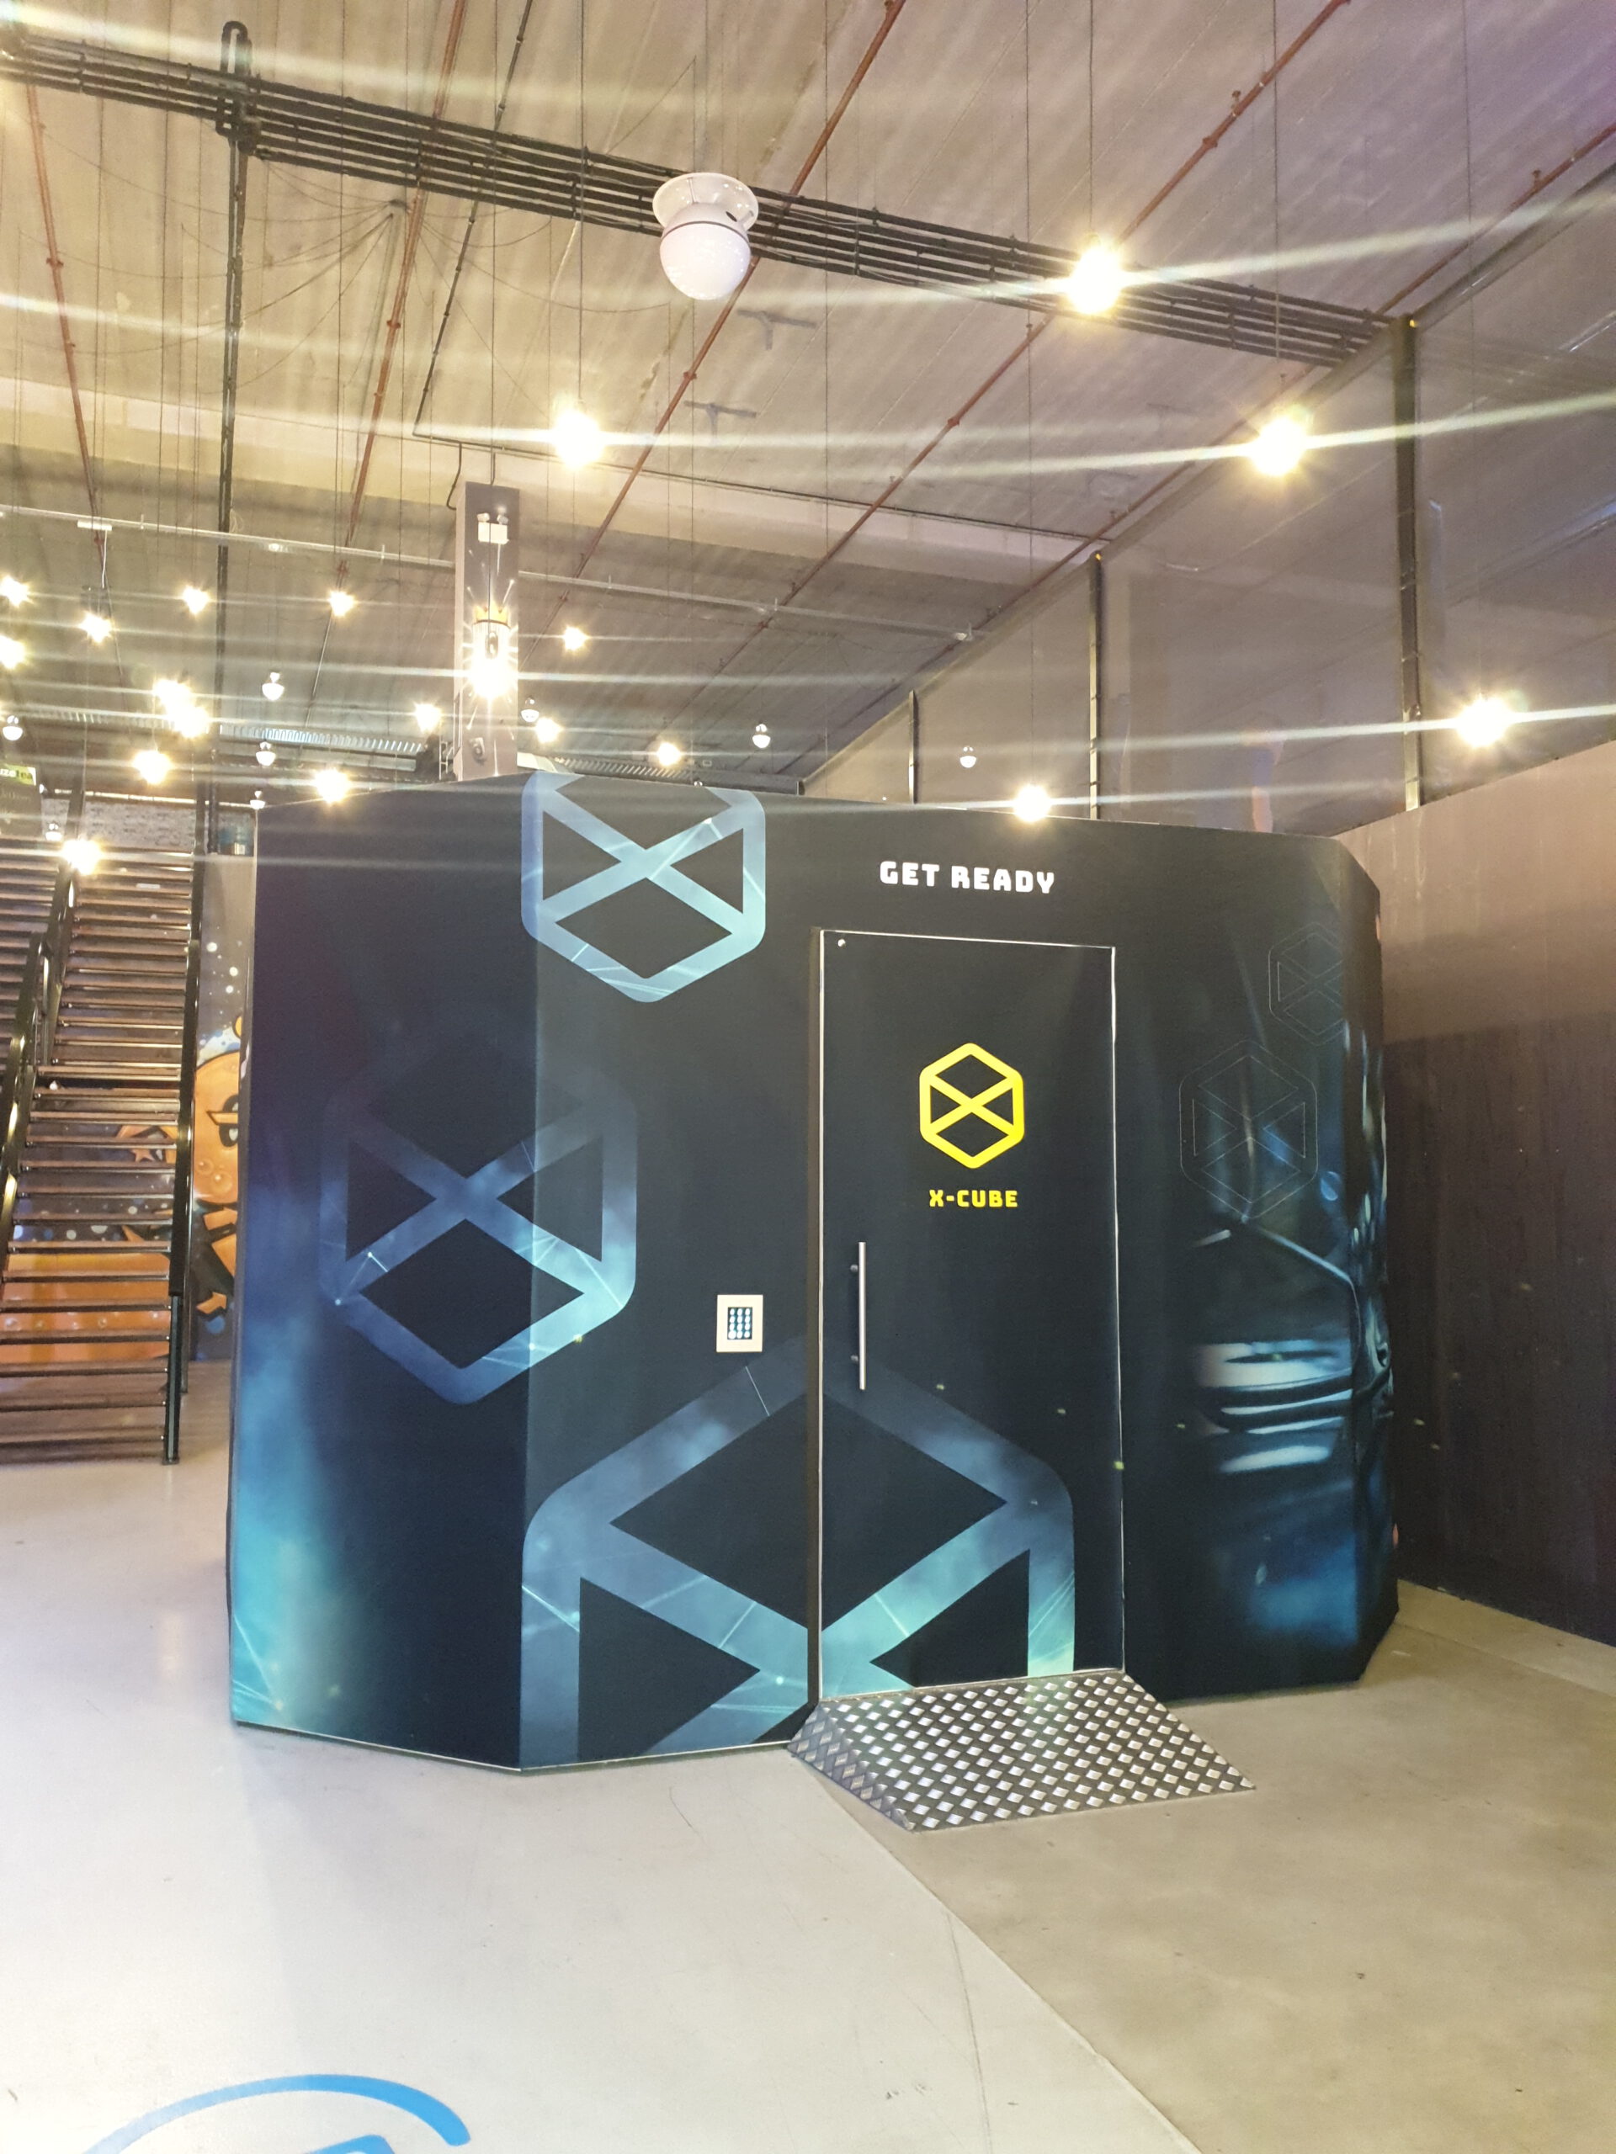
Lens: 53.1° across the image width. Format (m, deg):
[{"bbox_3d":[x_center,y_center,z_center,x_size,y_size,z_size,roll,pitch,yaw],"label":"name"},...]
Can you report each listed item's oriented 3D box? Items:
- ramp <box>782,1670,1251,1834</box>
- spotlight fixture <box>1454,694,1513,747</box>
[{"bbox_3d":[0.552,1.698,4.118,1.065,0.102,0.637,1,-4,-17],"label":"ramp"},{"bbox_3d":[1.647,-0.869,3.950,0.135,0.140,0.135,1,-4,-17],"label":"spotlight fixture"}]

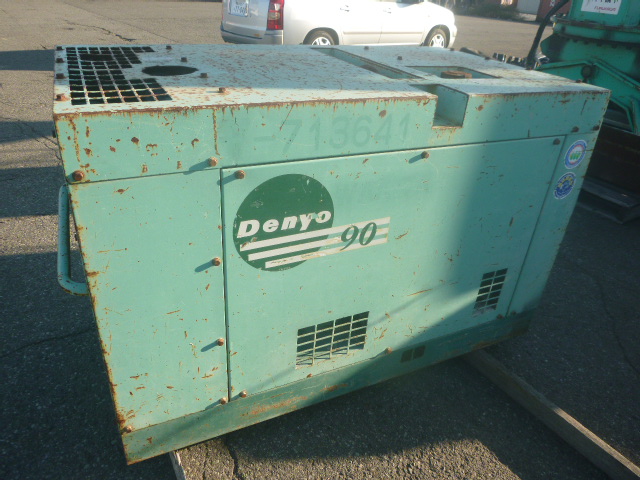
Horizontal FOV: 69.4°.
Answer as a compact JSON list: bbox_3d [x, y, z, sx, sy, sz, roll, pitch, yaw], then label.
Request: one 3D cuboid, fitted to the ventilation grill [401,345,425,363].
[{"bbox_3d":[0.317,0.388,1.575,0.095,0.051,0.012,-10,32,-24],"label":"ventilation grill"}]

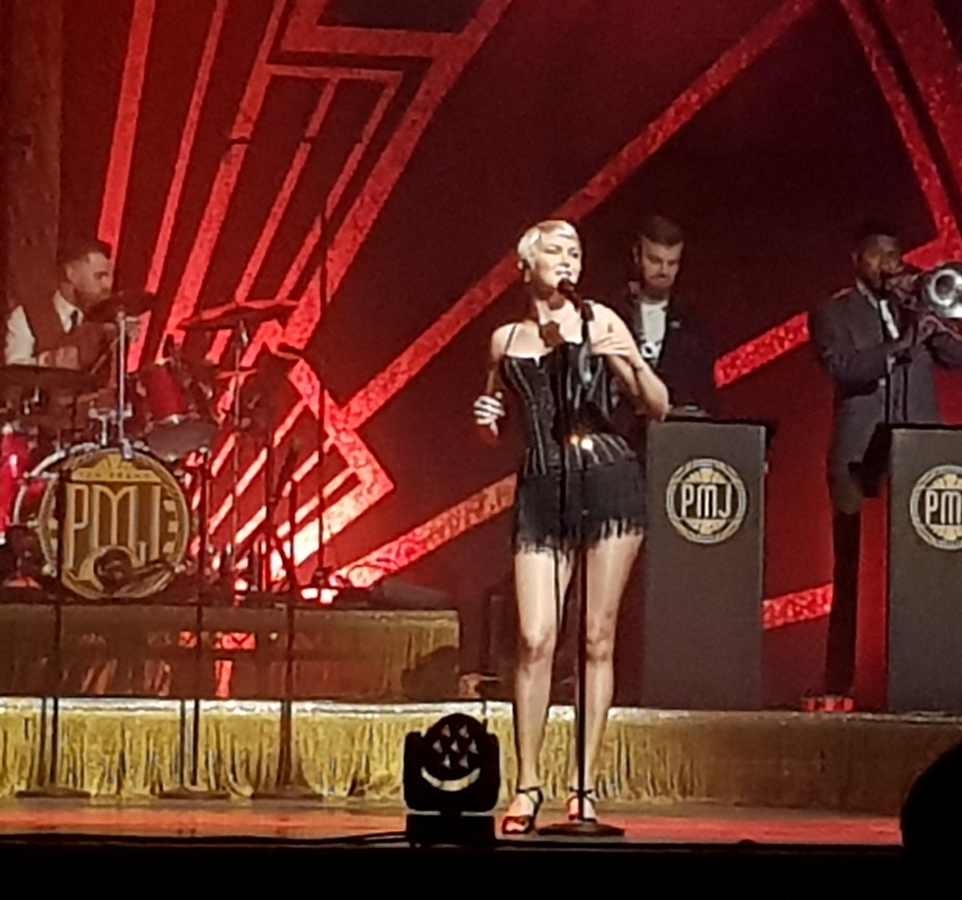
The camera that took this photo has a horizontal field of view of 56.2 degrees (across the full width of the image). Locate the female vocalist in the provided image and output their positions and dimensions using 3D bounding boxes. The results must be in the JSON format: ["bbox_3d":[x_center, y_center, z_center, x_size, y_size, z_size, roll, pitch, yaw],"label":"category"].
[{"bbox_3d":[0.263,0.222,2.620,0.540,1.740,0.400,1,0,16],"label":"female vocalist"}]

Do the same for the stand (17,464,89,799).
[{"bbox_3d":[-1.420,0.600,3.000,0.250,1.110,0.250,1,0,0],"label":"stand"}]

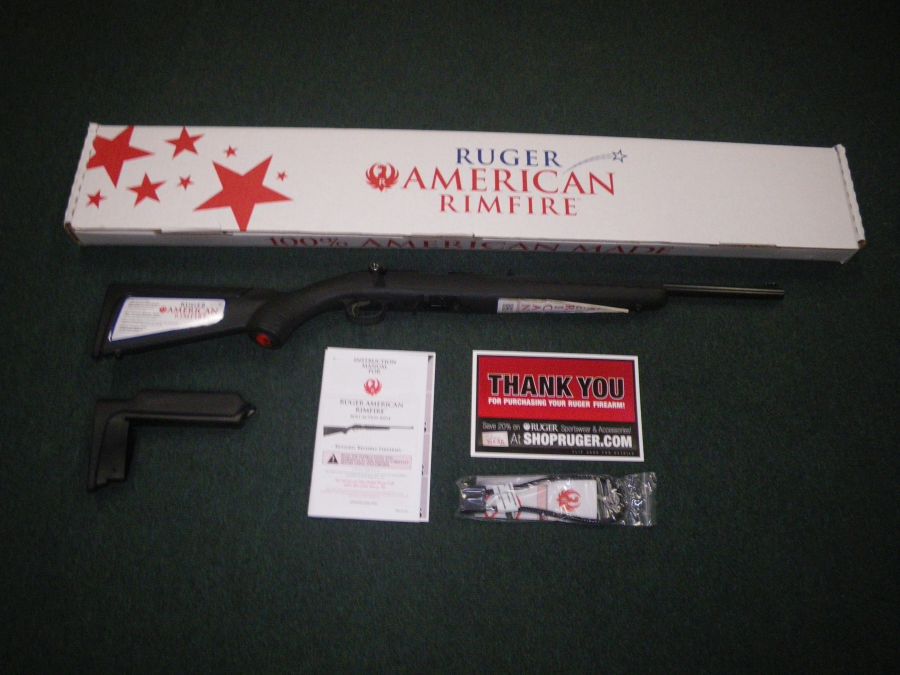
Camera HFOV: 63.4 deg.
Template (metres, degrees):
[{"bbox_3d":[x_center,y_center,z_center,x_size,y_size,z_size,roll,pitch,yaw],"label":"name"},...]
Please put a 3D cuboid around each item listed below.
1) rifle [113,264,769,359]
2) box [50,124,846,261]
[{"bbox_3d":[-0.003,-0.028,0.929,0.904,0.066,0.144,3,69,-1],"label":"rifle"},{"bbox_3d":[0.029,-0.200,0.999,1.068,0.059,0.156,1,69,-1],"label":"box"}]

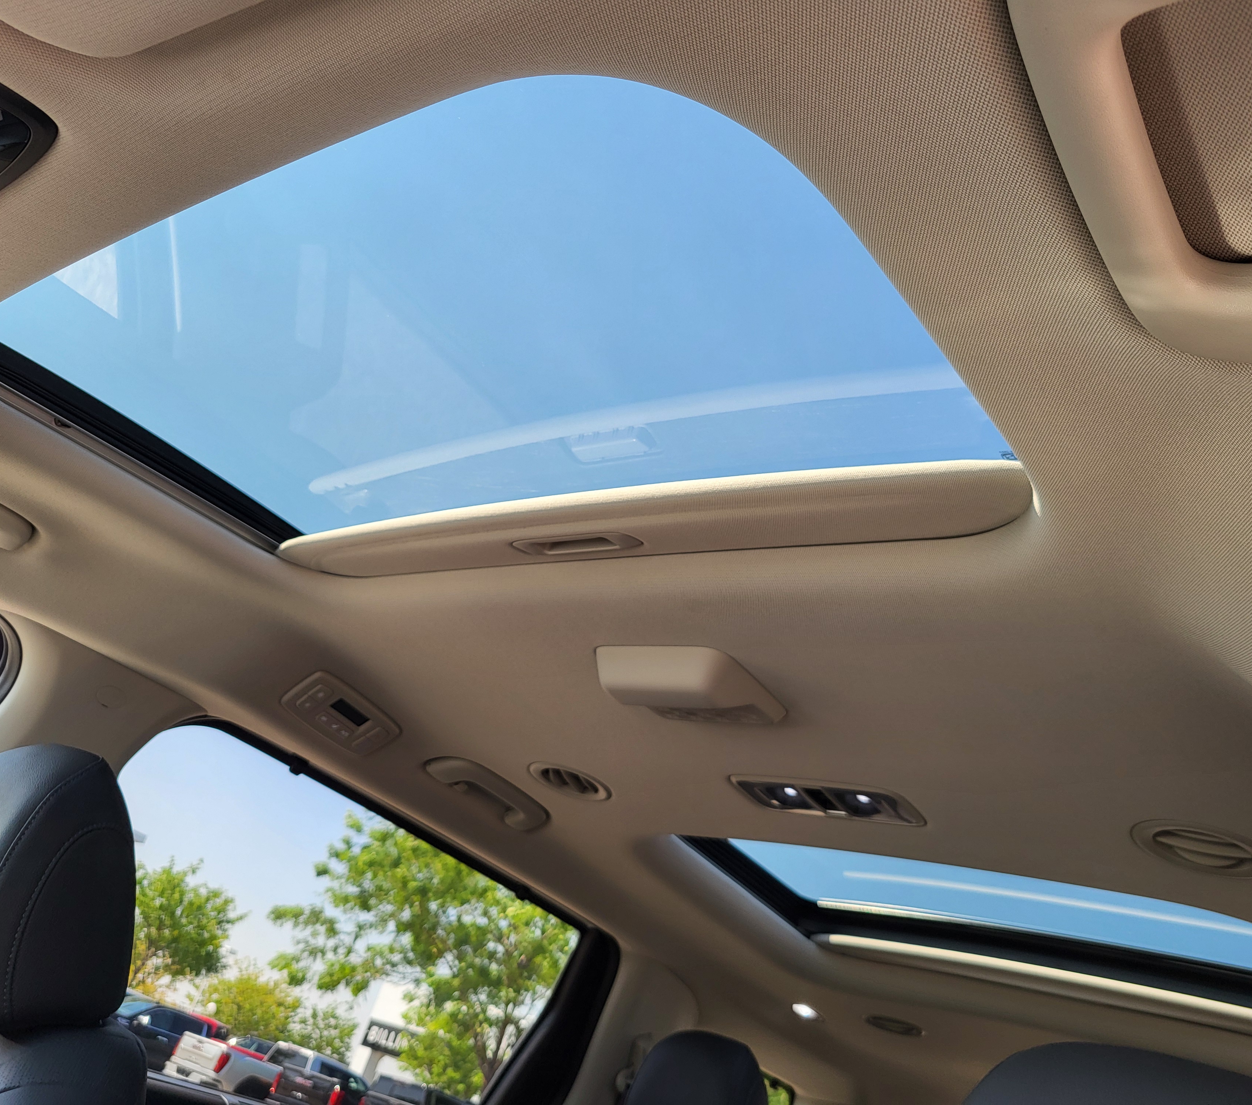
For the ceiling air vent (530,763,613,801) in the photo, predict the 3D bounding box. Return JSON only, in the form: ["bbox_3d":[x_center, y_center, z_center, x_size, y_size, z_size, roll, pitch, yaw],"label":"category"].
[{"bbox_3d":[-0.076,0.314,1.532,0.122,0.025,0.122,-8,-40,40],"label":"ceiling air vent"}]

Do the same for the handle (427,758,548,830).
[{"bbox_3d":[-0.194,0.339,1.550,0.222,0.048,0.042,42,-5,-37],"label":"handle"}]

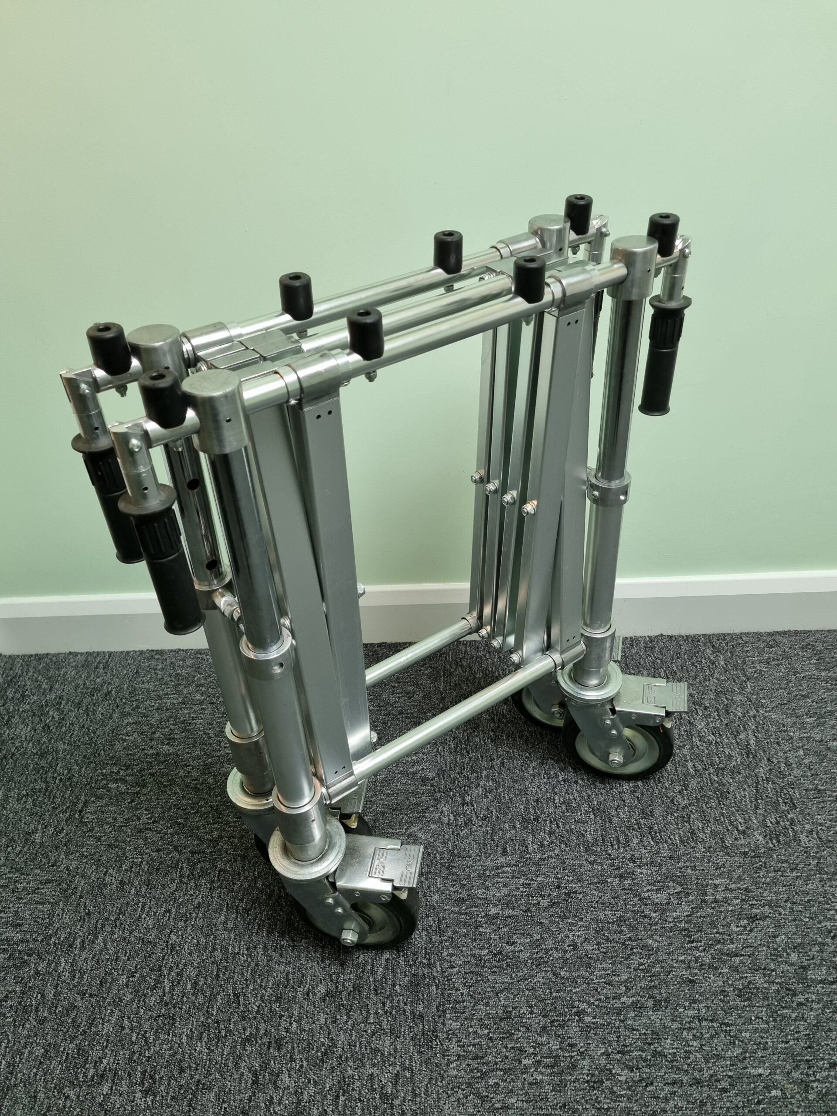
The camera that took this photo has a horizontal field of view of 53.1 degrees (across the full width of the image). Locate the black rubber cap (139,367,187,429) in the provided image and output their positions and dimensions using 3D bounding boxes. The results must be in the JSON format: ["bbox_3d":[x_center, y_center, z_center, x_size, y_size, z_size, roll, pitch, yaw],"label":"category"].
[{"bbox_3d":[-0.173,-0.108,0.571,0.027,0.034,0.027,-2,37,1],"label":"black rubber cap"}]

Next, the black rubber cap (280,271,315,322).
[{"bbox_3d":[-0.103,-0.224,0.718,0.027,0.034,0.027,-2,37,1],"label":"black rubber cap"}]

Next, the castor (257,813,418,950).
[{"bbox_3d":[-0.076,0.391,0.966,0.171,0.182,0.087,4,38,9],"label":"castor"}]

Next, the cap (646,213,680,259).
[{"bbox_3d":[0.228,-0.301,0.783,0.027,0.034,0.027,-2,37,1],"label":"cap"}]

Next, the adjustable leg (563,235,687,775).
[{"bbox_3d":[0.256,0.011,0.981,0.172,0.739,0.087,6,38,12],"label":"adjustable leg"}]

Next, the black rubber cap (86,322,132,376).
[{"bbox_3d":[-0.238,-0.160,0.646,0.027,0.034,0.027,-2,37,1],"label":"black rubber cap"}]

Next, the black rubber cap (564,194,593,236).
[{"bbox_3d":[0.164,-0.352,0.860,0.027,0.034,0.027,-2,37,1],"label":"black rubber cap"}]

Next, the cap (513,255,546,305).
[{"bbox_3d":[0.094,-0.236,0.712,0.027,0.034,0.027,-2,37,1],"label":"cap"}]

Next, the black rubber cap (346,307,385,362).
[{"bbox_3d":[-0.040,-0.171,0.642,0.027,0.034,0.027,-2,37,1],"label":"black rubber cap"}]

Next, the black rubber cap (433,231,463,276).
[{"bbox_3d":[0.029,-0.286,0.788,0.027,0.034,0.027,-2,37,1],"label":"black rubber cap"}]

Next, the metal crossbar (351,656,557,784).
[{"bbox_3d":[0.050,0.179,0.969,0.297,0.021,0.021,-24,42,-27],"label":"metal crossbar"}]

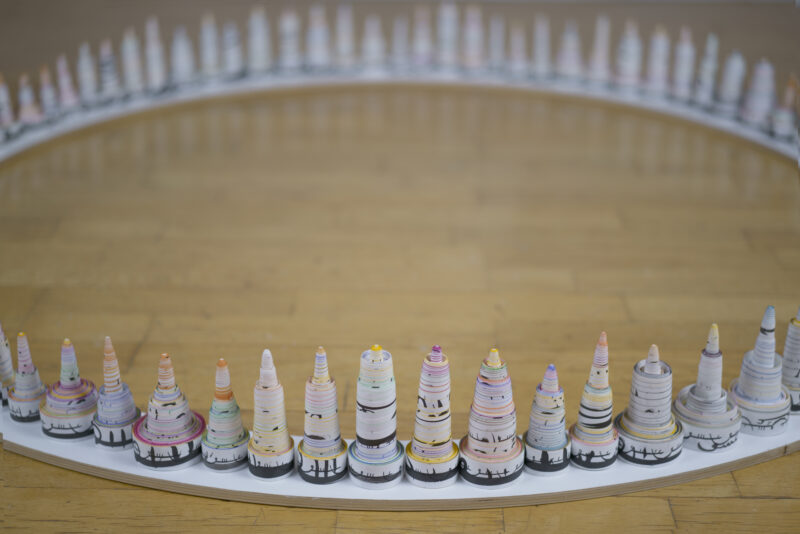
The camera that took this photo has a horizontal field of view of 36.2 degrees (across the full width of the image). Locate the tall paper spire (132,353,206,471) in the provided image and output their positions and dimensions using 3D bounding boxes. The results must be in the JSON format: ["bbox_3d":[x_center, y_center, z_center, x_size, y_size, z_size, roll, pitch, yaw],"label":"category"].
[{"bbox_3d":[-0.210,0.125,1.107,0.066,0.100,0.066,0,23,0],"label":"tall paper spire"}]

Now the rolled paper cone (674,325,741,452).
[{"bbox_3d":[0.288,0.106,1.133,0.062,0.115,0.062,0,23,0],"label":"rolled paper cone"}]

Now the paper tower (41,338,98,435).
[{"bbox_3d":[-0.304,0.106,1.113,0.050,0.088,0.050,0,23,0],"label":"paper tower"}]

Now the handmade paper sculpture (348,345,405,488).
[{"bbox_3d":[-0.021,0.129,1.097,0.051,0.133,0.051,0,23,0],"label":"handmade paper sculpture"}]

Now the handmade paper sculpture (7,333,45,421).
[{"bbox_3d":[-0.347,0.100,1.132,0.033,0.084,0.033,0,23,0],"label":"handmade paper sculpture"}]

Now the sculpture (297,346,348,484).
[{"bbox_3d":[-0.066,0.122,1.036,0.043,0.120,0.043,0,23,0],"label":"sculpture"}]

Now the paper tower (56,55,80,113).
[{"bbox_3d":[-0.587,-0.321,2.165,0.043,0.110,0.043,0,23,0],"label":"paper tower"}]

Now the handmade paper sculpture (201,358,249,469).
[{"bbox_3d":[-0.152,0.124,1.058,0.041,0.099,0.041,0,23,0],"label":"handmade paper sculpture"}]

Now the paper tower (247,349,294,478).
[{"bbox_3d":[-0.118,0.129,1.109,0.041,0.123,0.041,0,23,0],"label":"paper tower"}]

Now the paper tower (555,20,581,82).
[{"bbox_3d":[0.328,-0.414,2.367,0.053,0.125,0.053,0,23,0],"label":"paper tower"}]

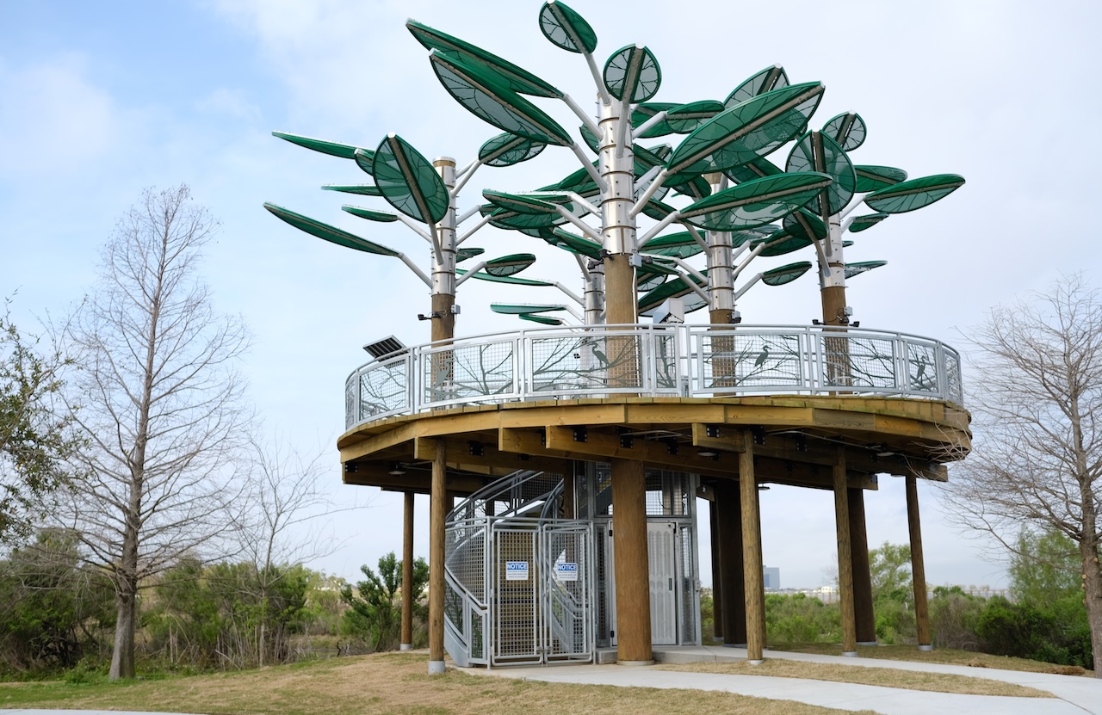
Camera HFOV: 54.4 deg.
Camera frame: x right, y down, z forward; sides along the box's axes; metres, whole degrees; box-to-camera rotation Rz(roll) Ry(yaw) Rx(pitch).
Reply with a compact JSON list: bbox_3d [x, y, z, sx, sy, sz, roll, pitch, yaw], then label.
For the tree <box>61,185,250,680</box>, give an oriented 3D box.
[{"bbox_3d":[-8.943,1.389,23.773,4.300,11.058,4.200,-1,-12,0],"label":"tree"}]

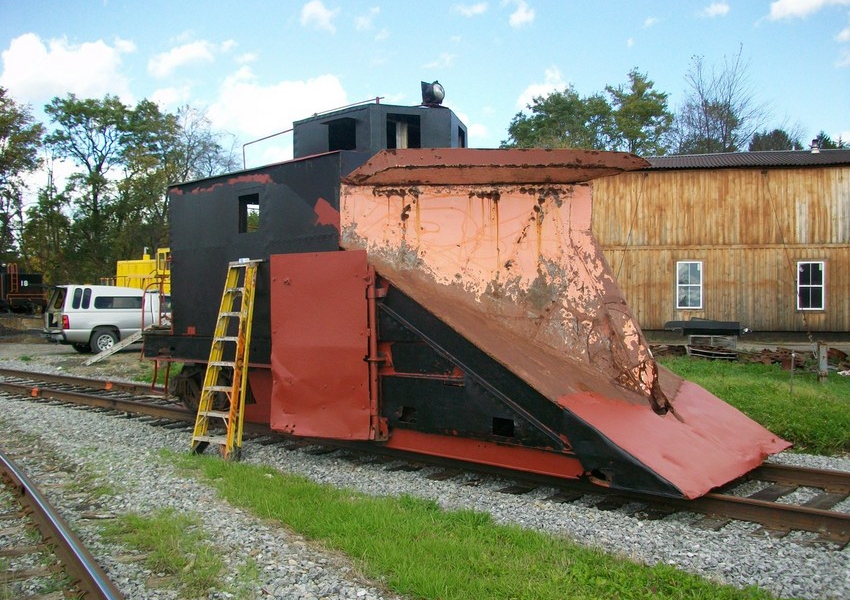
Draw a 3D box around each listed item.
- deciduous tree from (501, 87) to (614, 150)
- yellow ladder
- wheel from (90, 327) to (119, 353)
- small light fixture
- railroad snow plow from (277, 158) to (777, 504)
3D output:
[{"bbox_3d":[8.100,-5.800,48.000,7.200,14.300,7.200,-1,0,0],"label":"deciduous tree"},{"bbox_3d":[-2.359,0.746,9.436,0.660,2.380,0.250,-1,-13,35],"label":"yellow ladder"},{"bbox_3d":[-9.044,1.181,22.200,0.770,0.770,0.260,-1,0,-39],"label":"wheel"},{"bbox_3d":[0.096,-2.467,9.400,0.200,0.290,0.270,-1,0,41],"label":"small light fixture"},{"bbox_3d":[0.997,-0.072,8.628,5.036,3.320,2.850,-1,0,41],"label":"railroad snow plow"}]

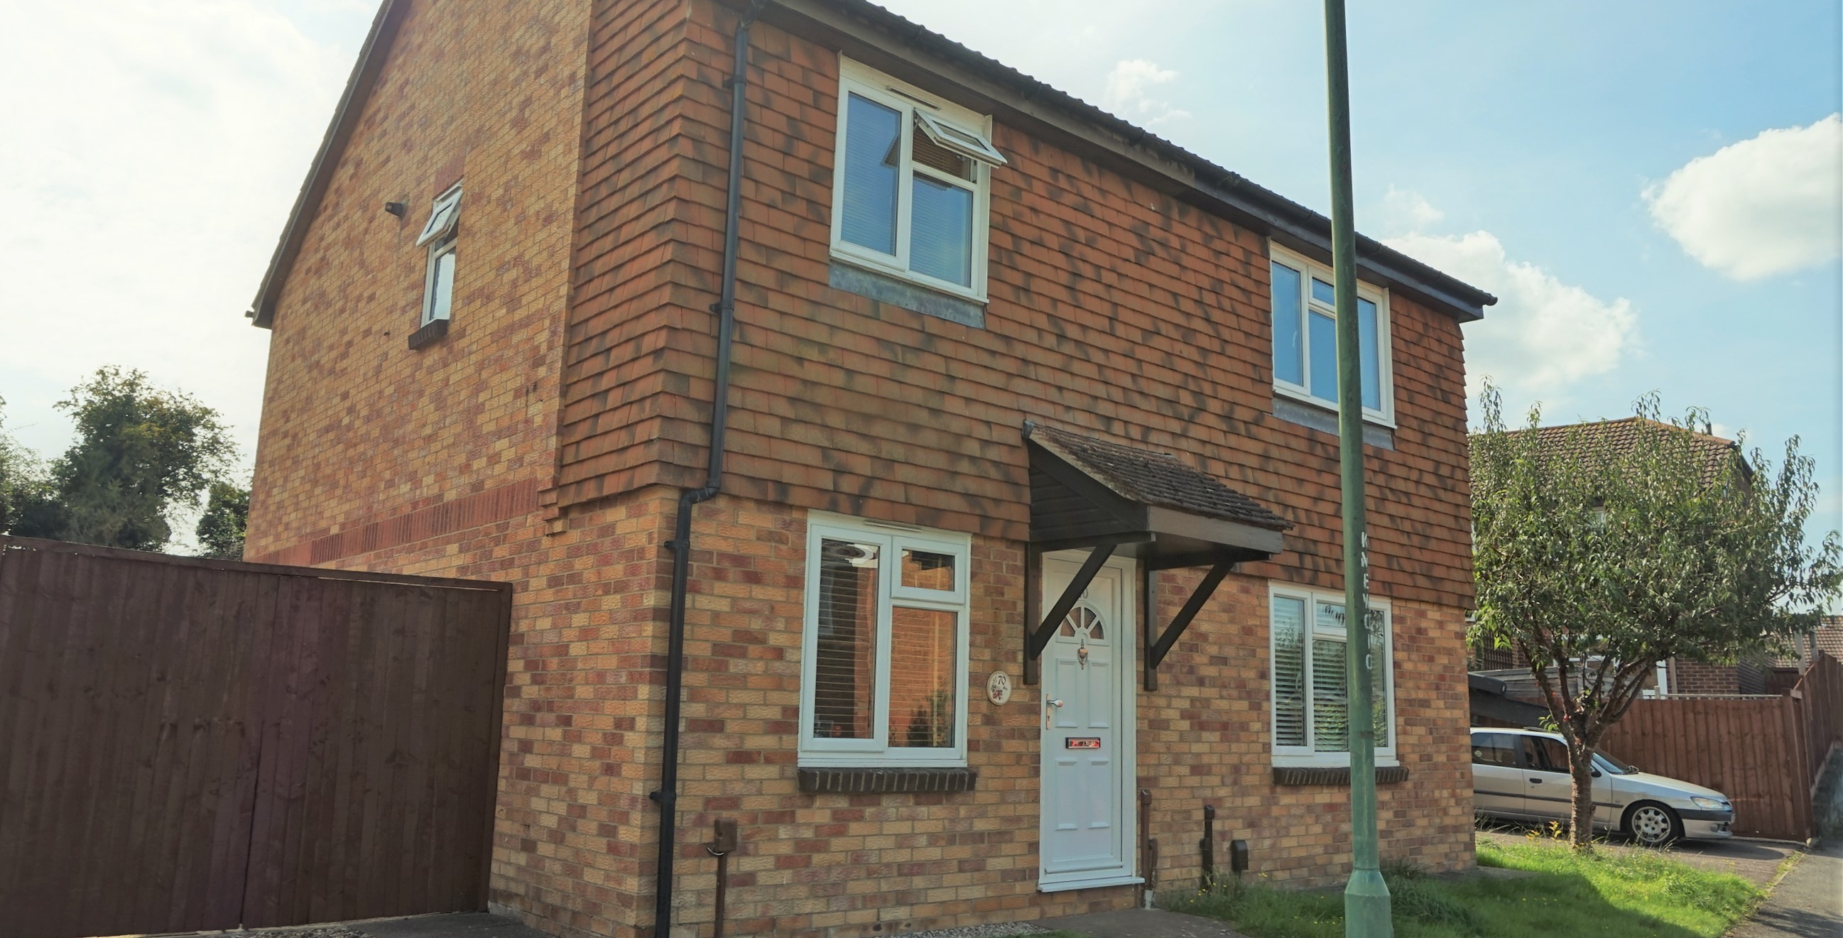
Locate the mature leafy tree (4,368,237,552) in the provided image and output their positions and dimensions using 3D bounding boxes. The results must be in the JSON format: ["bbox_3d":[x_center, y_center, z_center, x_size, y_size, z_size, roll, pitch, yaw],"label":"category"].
[{"bbox_3d":[-16.568,1.636,25.456,4.400,7.614,4.400,8,-12,-32],"label":"mature leafy tree"}]

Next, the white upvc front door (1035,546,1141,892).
[{"bbox_3d":[1.096,1.631,8.026,0.902,2.109,0.120,10,-13,-38],"label":"white upvc front door"}]

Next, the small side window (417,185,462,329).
[{"bbox_3d":[-3.728,-1.643,9.498,0.216,1.137,0.657,10,-13,-38],"label":"small side window"}]

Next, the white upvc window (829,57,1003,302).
[{"bbox_3d":[0.025,-1.747,7.375,1.195,1.242,0.300,10,-13,-38],"label":"white upvc window"}]

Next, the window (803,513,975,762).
[{"bbox_3d":[-0.188,1.002,7.054,1.200,1.384,0.110,10,-13,-38],"label":"window"}]

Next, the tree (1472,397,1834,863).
[{"bbox_3d":[7.473,1.531,12.694,3.600,4.749,3.500,-3,-12,27],"label":"tree"}]

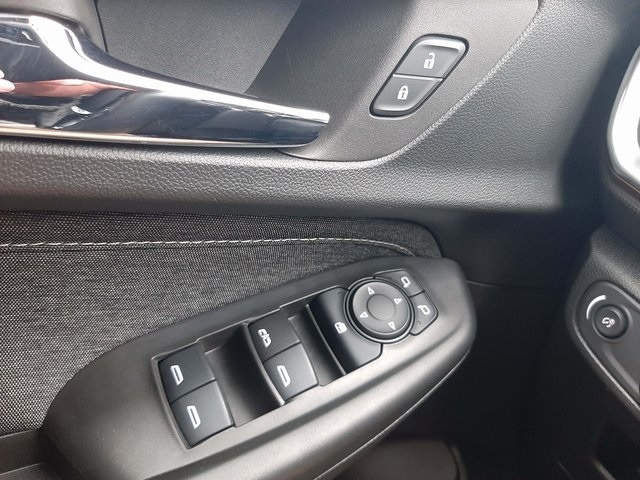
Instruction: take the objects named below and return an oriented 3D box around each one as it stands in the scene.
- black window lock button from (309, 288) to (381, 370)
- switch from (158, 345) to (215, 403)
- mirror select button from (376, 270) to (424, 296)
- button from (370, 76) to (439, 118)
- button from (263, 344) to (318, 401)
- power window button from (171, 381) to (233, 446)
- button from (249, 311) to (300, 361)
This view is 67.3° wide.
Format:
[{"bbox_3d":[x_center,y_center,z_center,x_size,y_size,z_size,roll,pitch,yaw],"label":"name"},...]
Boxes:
[{"bbox_3d":[0.012,0.044,0.236,0.024,0.010,0.040,-18,62,-27],"label":"black window lock button"},{"bbox_3d":[-0.057,0.057,0.206,0.019,0.011,0.019,-18,62,-27],"label":"switch"},{"bbox_3d":[0.042,0.024,0.258,0.022,0.007,0.019,-18,62,-27],"label":"mirror select button"},{"bbox_3d":[0.042,-0.071,0.238,0.037,0.020,0.008,-4,31,-22],"label":"button"},{"bbox_3d":[-0.013,0.060,0.217,0.019,0.011,0.021,-18,62,-27],"label":"button"},{"bbox_3d":[-0.048,0.072,0.198,0.020,0.011,0.020,-18,62,-27],"label":"power window button"},{"bbox_3d":[-0.022,0.045,0.225,0.020,0.011,0.019,-18,62,-27],"label":"button"}]

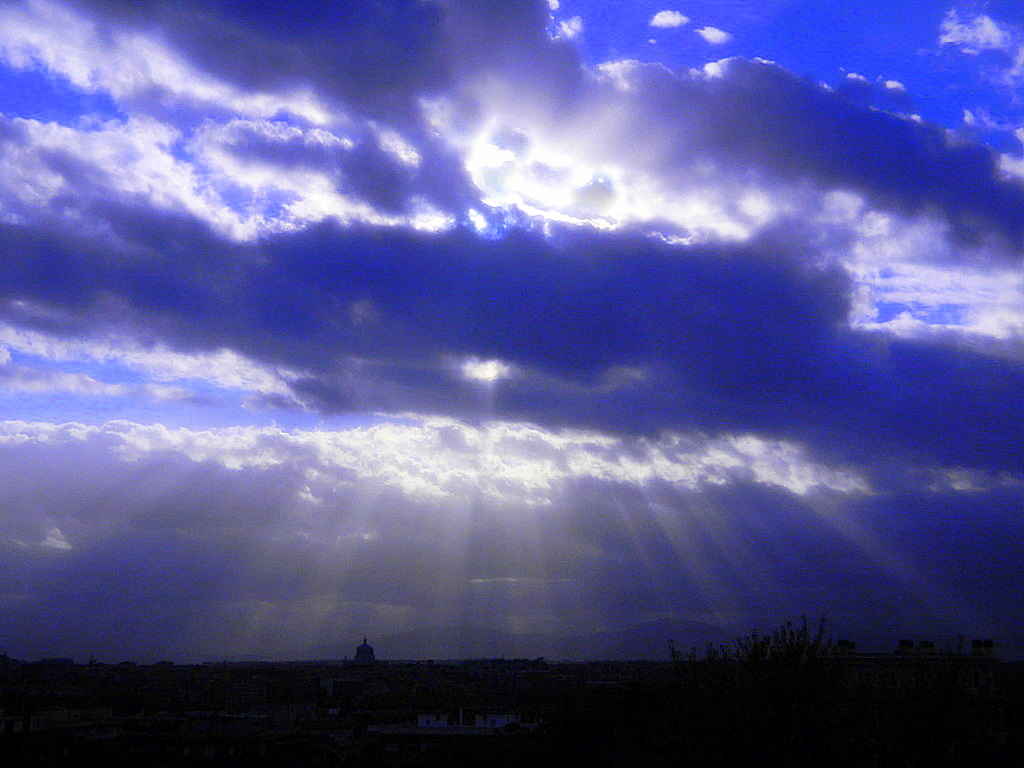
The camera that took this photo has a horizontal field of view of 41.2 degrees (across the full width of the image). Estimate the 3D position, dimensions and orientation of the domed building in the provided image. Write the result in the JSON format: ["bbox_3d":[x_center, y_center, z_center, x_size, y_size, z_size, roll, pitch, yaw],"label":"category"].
[{"bbox_3d":[-156.103,284.502,1450.000,23.500,31.000,23.500,1,-11,-6],"label":"domed building"}]

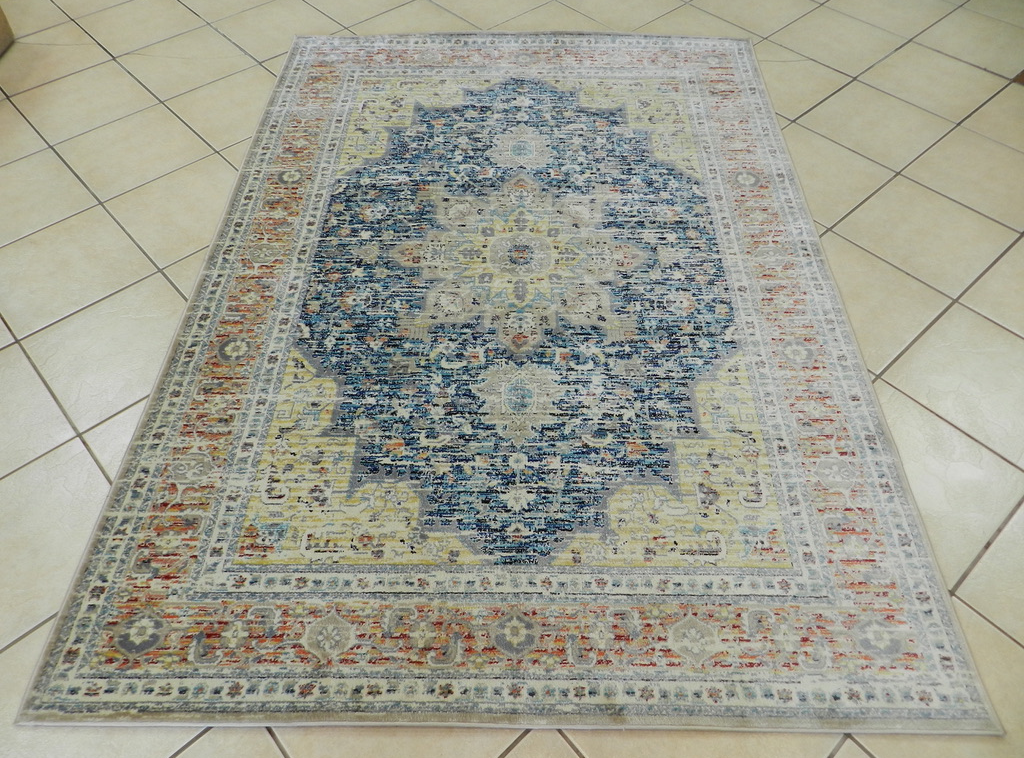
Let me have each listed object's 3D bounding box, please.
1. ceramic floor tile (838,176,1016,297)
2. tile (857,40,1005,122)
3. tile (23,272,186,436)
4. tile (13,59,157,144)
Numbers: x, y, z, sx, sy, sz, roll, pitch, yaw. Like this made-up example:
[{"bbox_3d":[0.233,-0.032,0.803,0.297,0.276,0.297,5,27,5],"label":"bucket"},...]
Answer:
[{"bbox_3d":[1.084,-0.381,1.787,0.338,0.010,0.338,-37,62,-23],"label":"ceramic floor tile"},{"bbox_3d":[1.363,-0.963,2.204,0.338,0.010,0.338,-37,62,-23],"label":"tile"},{"bbox_3d":[-0.893,-0.074,1.572,0.338,0.010,0.338,-37,62,-23],"label":"tile"},{"bbox_3d":[-1.345,-0.875,2.148,0.338,0.010,0.338,-37,62,-23],"label":"tile"}]

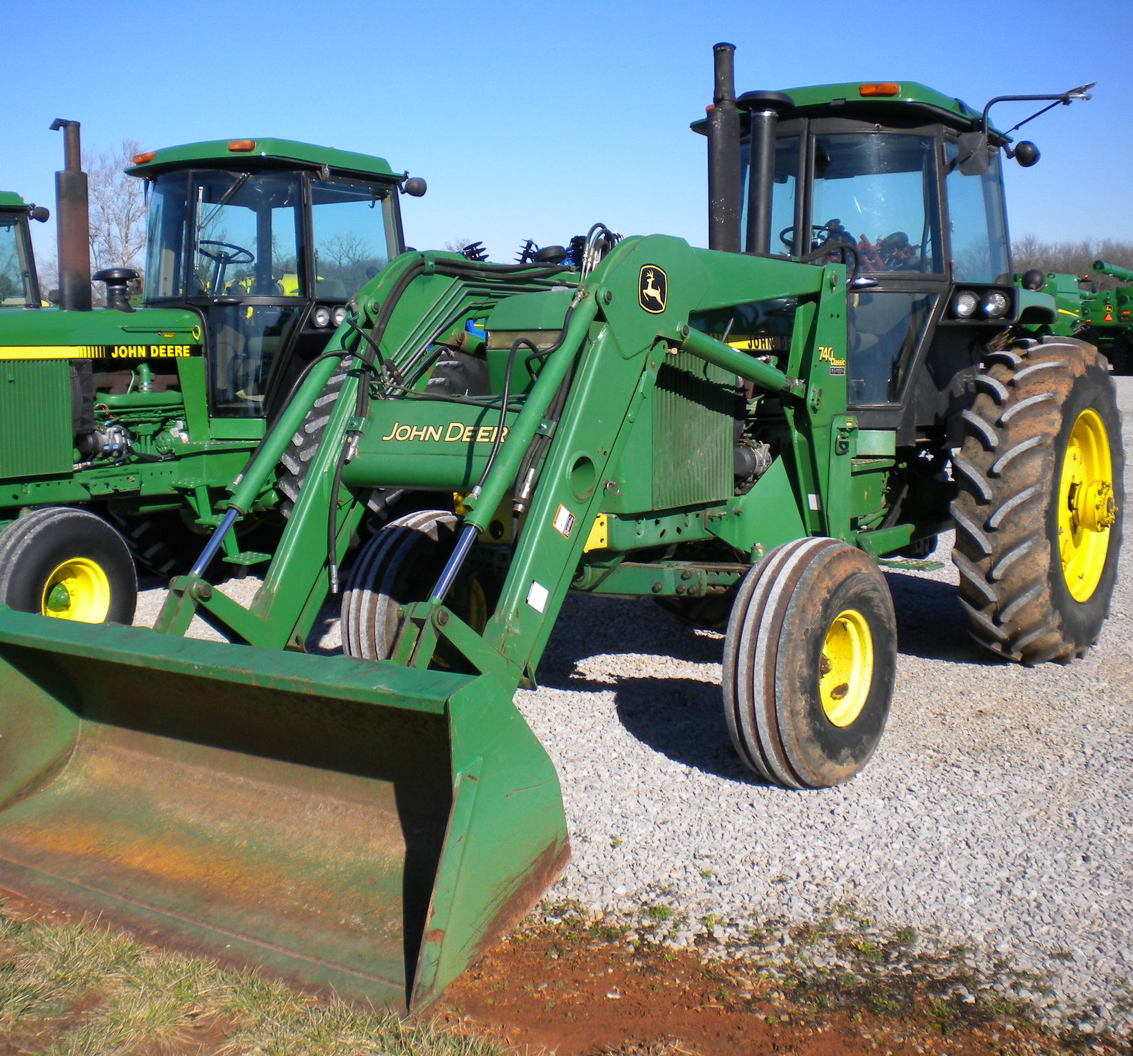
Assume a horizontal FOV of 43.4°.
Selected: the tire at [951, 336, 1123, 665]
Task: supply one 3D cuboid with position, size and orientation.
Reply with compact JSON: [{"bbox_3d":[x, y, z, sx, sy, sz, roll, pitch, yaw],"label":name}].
[{"bbox_3d":[2.565,-0.137,7.655,0.460,1.750,1.750,4,9,34],"label":"tire"}]

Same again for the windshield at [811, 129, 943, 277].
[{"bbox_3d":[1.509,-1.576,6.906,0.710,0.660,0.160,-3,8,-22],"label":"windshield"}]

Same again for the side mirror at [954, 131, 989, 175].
[{"bbox_3d":[1.991,-1.838,6.985,0.155,0.215,0.060,2,7,17],"label":"side mirror"}]

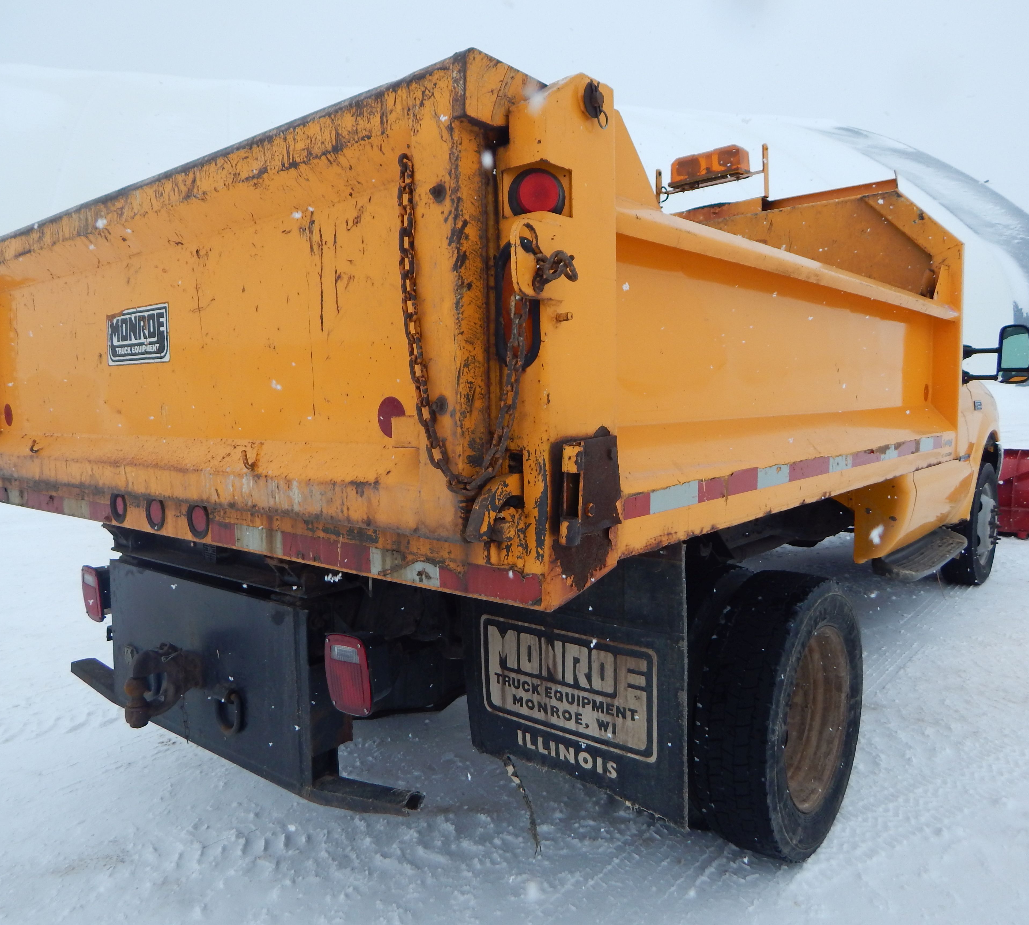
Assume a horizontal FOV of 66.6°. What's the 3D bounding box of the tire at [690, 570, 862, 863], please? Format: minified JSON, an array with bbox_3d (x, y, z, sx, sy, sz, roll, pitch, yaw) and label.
[{"bbox_3d":[0.812,0.732,2.341,0.220,0.800,0.800,3,6,41],"label":"tire"}]

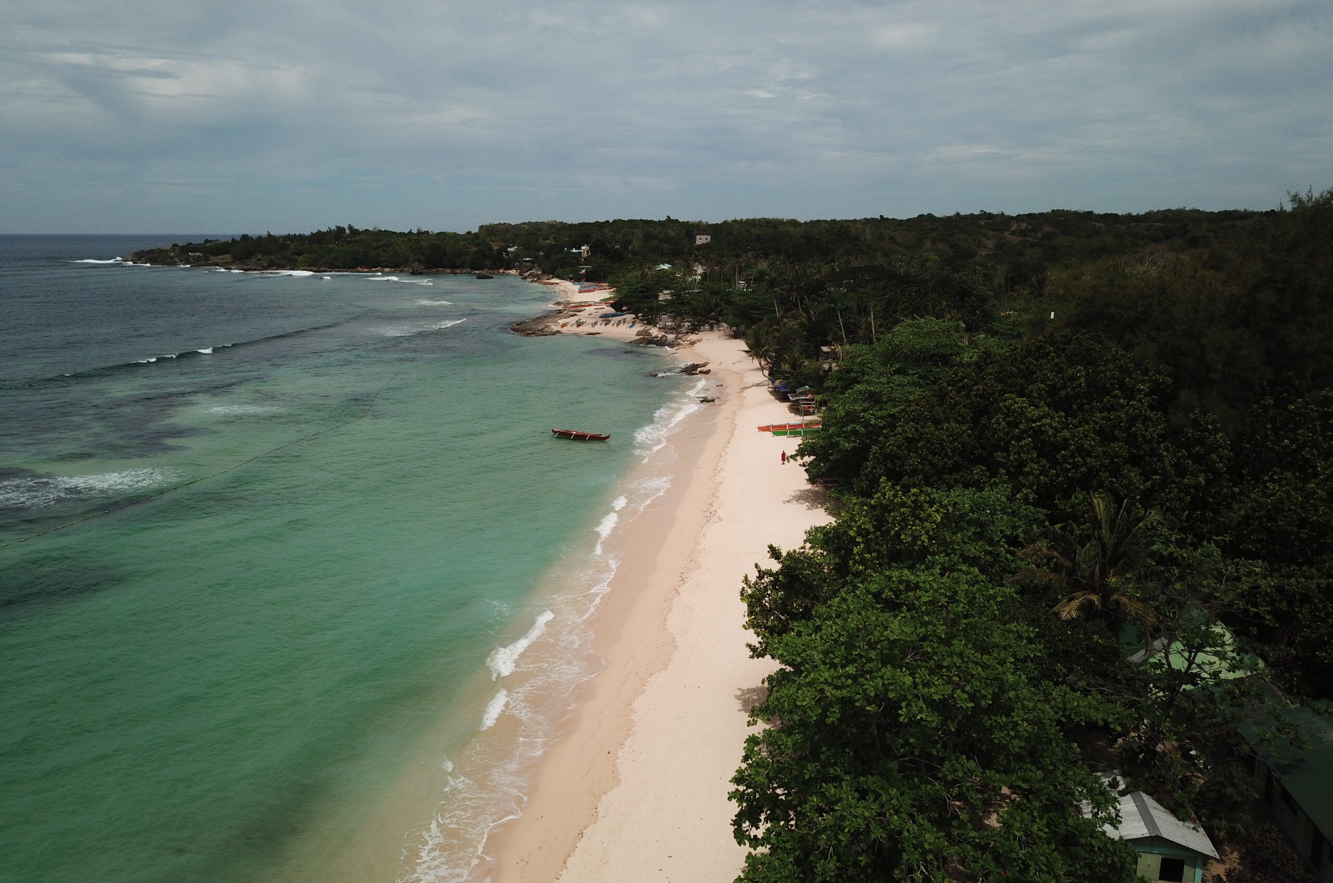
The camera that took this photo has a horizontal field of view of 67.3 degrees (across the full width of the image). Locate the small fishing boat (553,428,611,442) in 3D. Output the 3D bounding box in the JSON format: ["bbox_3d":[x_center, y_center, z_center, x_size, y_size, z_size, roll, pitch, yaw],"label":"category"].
[{"bbox_3d":[-11.298,-0.813,132.394,8.711,1.050,2.400,6,13,25],"label":"small fishing boat"}]

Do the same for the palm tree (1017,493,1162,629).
[{"bbox_3d":[21.032,8.565,49.089,7.200,11.986,7.200,0,12,0],"label":"palm tree"}]

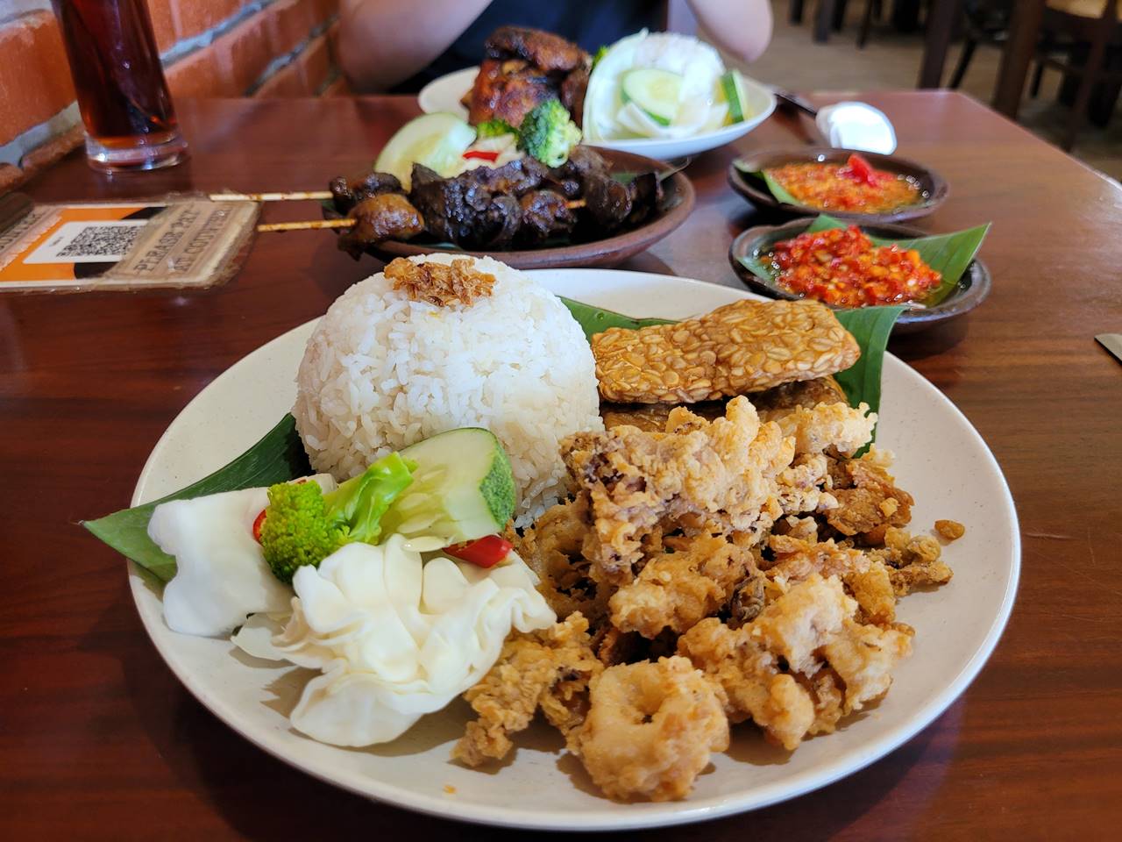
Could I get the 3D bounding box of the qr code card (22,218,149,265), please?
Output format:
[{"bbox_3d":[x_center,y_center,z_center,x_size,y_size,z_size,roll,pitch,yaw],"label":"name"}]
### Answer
[{"bbox_3d":[-0.265,-0.101,0.473,0.051,0.003,0.062,-4,34,-5],"label":"qr code card"}]

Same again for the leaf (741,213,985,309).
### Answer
[{"bbox_3d":[0.135,-0.072,0.381,0.090,0.036,0.064,23,40,30],"label":"leaf"}]

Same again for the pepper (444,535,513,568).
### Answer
[{"bbox_3d":[-0.022,0.034,0.221,0.019,0.008,0.010,-2,34,-2],"label":"pepper"}]

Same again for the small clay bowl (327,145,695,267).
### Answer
[{"bbox_3d":[-0.027,-0.106,0.452,0.189,0.035,0.183,0,34,0],"label":"small clay bowl"}]

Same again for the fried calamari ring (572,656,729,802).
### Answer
[{"bbox_3d":[0.018,0.067,0.186,0.035,0.019,0.031,0,34,0],"label":"fried calamari ring"}]

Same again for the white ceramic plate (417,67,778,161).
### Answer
[{"bbox_3d":[0.026,-0.237,0.651,0.268,0.028,0.268,0,34,0],"label":"white ceramic plate"}]

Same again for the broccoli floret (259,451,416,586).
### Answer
[{"bbox_3d":[-0.058,0.025,0.222,0.045,0.028,0.031,-32,44,-20],"label":"broccoli floret"}]

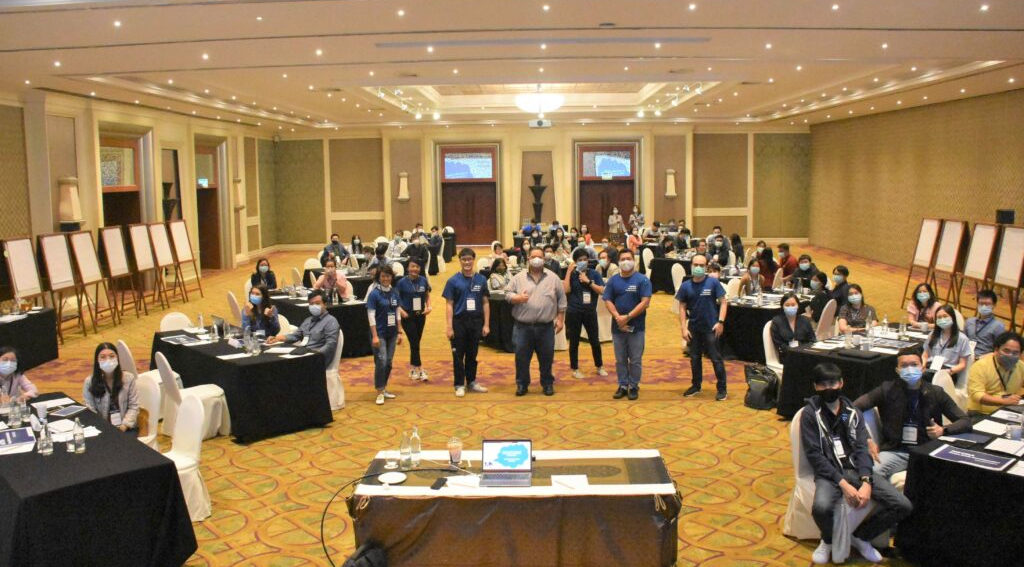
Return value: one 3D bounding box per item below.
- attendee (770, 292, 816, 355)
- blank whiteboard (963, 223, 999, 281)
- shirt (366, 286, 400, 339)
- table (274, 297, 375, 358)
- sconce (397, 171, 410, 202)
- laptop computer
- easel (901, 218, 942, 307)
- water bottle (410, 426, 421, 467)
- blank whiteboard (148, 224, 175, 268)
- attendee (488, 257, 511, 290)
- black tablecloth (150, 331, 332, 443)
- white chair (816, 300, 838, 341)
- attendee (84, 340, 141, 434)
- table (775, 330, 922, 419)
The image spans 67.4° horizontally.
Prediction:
[{"bbox_3d":[3.230,0.736,8.748,0.530,1.260,0.750,0,8,-3],"label":"attendee"},{"bbox_3d":[7.391,-0.488,12.091,0.050,0.895,0.660,9,8,2],"label":"blank whiteboard"},{"bbox_3d":[-1.479,0.341,8.839,0.390,0.617,0.250,-5,9,-26],"label":"shirt"},{"bbox_3d":[-3.062,0.558,12.117,0.920,0.755,2.350,-7,10,-40],"label":"table"},{"bbox_3d":[-3.753,-3.276,26.225,0.420,0.950,0.240,0,8,2],"label":"sconce"},{"bbox_3d":[-0.033,1.092,4.671,0.305,0.205,0.270,0,8,2],"label":"laptop computer"},{"bbox_3d":[7.700,-0.337,14.134,0.620,1.740,0.680,-1,8,1],"label":"easel"},{"bbox_3d":[-0.624,1.050,4.970,0.066,0.260,0.066,-1,8,0],"label":"water bottle"},{"bbox_3d":[-7.166,-0.785,15.710,0.050,0.890,0.660,-11,7,5],"label":"blank whiteboard"},{"bbox_3d":[-0.130,0.218,12.663,0.520,1.240,0.750,-5,9,-27],"label":"attendee"},{"bbox_3d":[-3.047,1.015,8.492,0.900,0.750,2.280,-8,11,-44],"label":"black tablecloth"},{"bbox_3d":[4.060,0.648,10.453,0.570,0.940,0.460,8,11,43],"label":"white chair"},{"bbox_3d":[-3.265,1.107,6.189,0.550,1.220,0.750,1,8,10],"label":"attendee"},{"bbox_3d":[4.000,1.008,8.575,2.200,0.770,0.840,-8,11,-43],"label":"table"}]

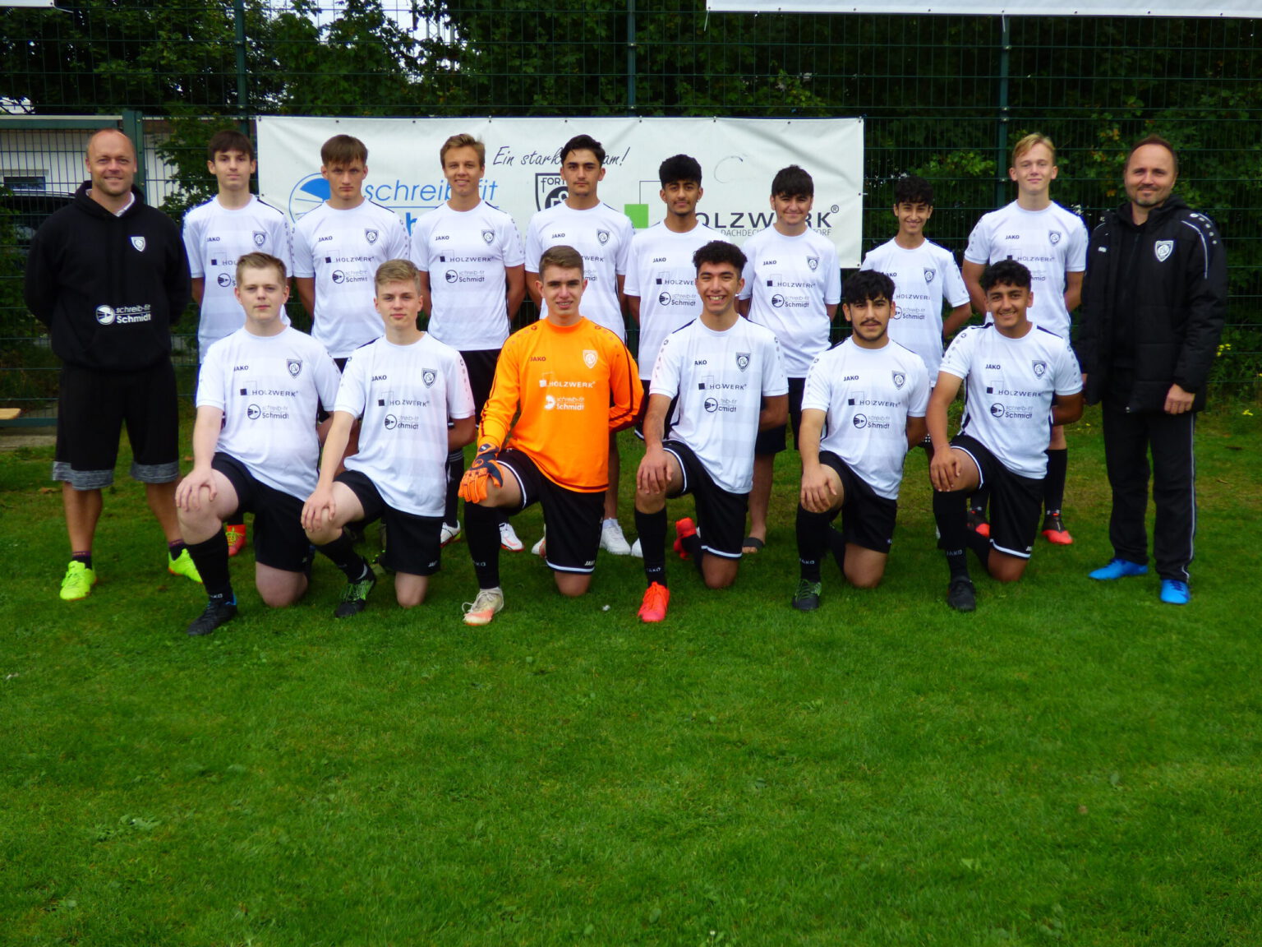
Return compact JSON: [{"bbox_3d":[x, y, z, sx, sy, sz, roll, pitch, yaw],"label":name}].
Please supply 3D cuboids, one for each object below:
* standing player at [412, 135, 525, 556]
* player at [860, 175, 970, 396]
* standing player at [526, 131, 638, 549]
[{"bbox_3d":[-0.715,-0.565,6.200,0.496,1.785,0.377,-1,10,-4],"label":"standing player"},{"bbox_3d":[1.230,-0.488,6.225,0.479,1.586,0.360,2,10,13],"label":"player"},{"bbox_3d":[-0.223,-0.550,6.133,0.486,1.775,0.367,-1,10,-2],"label":"standing player"}]

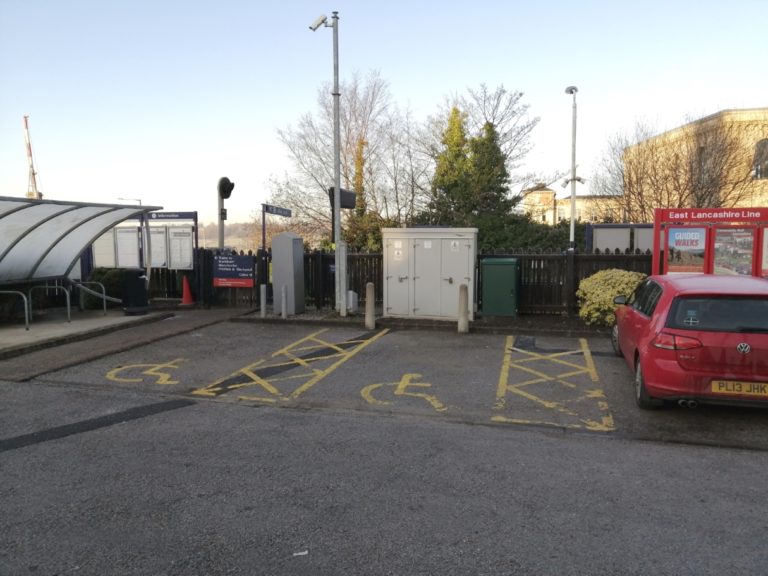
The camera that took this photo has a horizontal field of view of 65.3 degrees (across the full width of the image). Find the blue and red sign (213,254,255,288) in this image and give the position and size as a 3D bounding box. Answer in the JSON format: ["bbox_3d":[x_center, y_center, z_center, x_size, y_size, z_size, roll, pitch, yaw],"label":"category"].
[{"bbox_3d":[-3.616,-0.387,14.423,0.980,0.791,0.040,1,5,9],"label":"blue and red sign"}]

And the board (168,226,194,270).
[{"bbox_3d":[-5.136,-0.997,15.171,0.670,1.100,0.080,1,5,16],"label":"board"}]

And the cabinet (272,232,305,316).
[{"bbox_3d":[-2.057,-0.327,12.843,0.480,1.719,0.540,1,5,14],"label":"cabinet"}]

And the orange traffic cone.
[{"bbox_3d":[-4.891,0.047,14.863,0.410,0.755,0.410,1,5,14],"label":"orange traffic cone"}]

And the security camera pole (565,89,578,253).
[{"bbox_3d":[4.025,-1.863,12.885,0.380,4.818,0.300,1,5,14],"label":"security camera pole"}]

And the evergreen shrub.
[{"bbox_3d":[4.555,0.146,11.860,1.420,1.086,1.200,1,5,14],"label":"evergreen shrub"}]

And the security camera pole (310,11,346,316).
[{"bbox_3d":[-1.138,-2.523,12.425,0.740,6.195,0.280,-1,5,-6],"label":"security camera pole"}]

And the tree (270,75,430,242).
[{"bbox_3d":[-1.399,-4.414,23.701,6.200,8.077,5.600,0,5,0],"label":"tree"}]

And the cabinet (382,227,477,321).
[{"bbox_3d":[0.955,-0.312,12.271,1.850,1.819,0.680,1,5,14],"label":"cabinet"}]

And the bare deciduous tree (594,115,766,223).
[{"bbox_3d":[12.037,-3.824,24.758,6.800,6.712,5.800,2,6,26],"label":"bare deciduous tree"}]

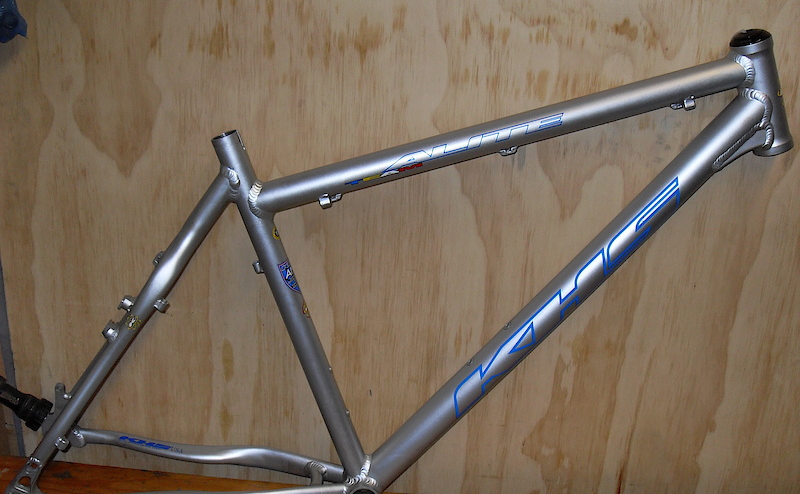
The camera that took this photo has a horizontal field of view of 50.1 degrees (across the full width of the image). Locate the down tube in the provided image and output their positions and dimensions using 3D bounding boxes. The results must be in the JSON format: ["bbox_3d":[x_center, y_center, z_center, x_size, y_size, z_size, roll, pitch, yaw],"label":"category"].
[{"bbox_3d":[0.183,0.070,1.029,0.047,0.647,0.046,40,14,-14],"label":"down tube"}]

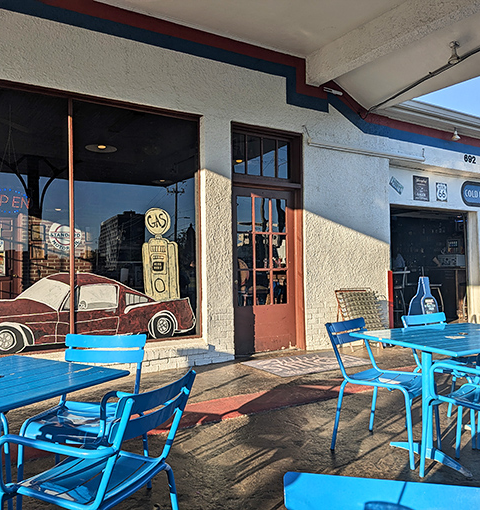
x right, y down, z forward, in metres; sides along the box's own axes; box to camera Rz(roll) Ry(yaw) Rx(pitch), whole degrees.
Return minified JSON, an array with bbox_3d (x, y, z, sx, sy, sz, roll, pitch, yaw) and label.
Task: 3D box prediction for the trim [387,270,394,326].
[{"bbox_3d":[2.262,0.744,7.083,0.100,1.020,0.100,0,-2,-31],"label":"trim"}]

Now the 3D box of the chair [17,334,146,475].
[{"bbox_3d":[-0.758,0.857,2.380,0.520,0.840,0.595,-1,-2,2],"label":"chair"}]

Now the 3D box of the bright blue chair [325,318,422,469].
[{"bbox_3d":[0.946,0.855,3.117,0.595,0.840,0.520,-2,-2,42],"label":"bright blue chair"}]

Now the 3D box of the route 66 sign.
[{"bbox_3d":[3.514,-1.084,8.183,0.300,0.310,0.020,0,-2,-31],"label":"route 66 sign"}]

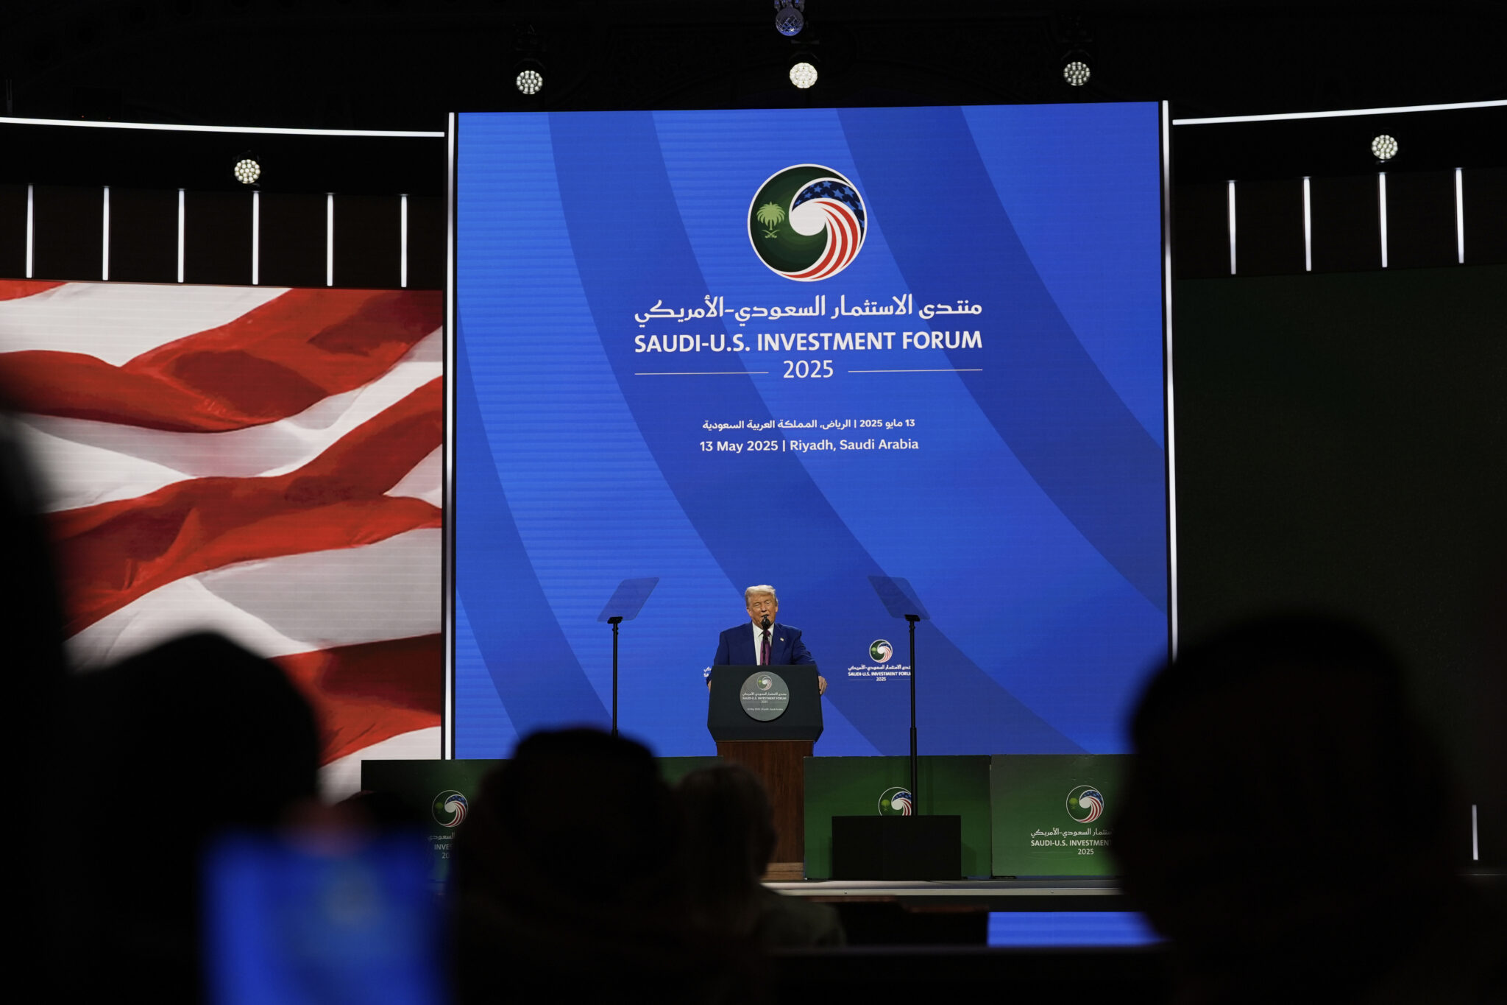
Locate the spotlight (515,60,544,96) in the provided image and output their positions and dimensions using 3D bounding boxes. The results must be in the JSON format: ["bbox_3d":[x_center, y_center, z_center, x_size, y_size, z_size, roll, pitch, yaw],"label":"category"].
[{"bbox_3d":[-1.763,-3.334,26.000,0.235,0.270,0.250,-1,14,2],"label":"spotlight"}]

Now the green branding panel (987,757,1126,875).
[{"bbox_3d":[2.110,1.994,21.050,1.190,0.775,0.080,0,-6,0],"label":"green branding panel"}]

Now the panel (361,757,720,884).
[{"bbox_3d":[-1.359,2.030,21.150,2.300,0.775,0.080,-1,-6,4],"label":"panel"}]

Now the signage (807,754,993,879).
[{"bbox_3d":[0.914,1.995,20.950,1.190,0.775,0.080,-1,-6,2],"label":"signage"}]

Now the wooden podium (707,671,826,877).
[{"bbox_3d":[0.080,1.731,21.500,0.740,1.330,0.620,-1,-6,2],"label":"wooden podium"}]

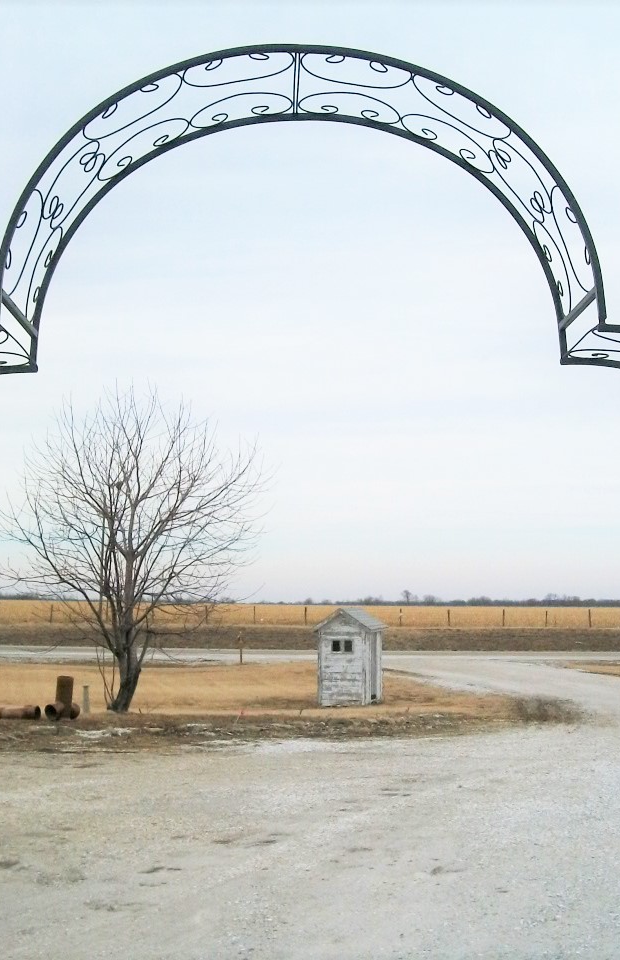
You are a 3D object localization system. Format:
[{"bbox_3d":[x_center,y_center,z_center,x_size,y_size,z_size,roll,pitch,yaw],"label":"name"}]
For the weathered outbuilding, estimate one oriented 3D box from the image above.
[{"bbox_3d":[0.930,3.853,29.213,1.280,2.130,1.280,-2,-6,20],"label":"weathered outbuilding"}]

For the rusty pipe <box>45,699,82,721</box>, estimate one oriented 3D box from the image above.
[{"bbox_3d":[-4.646,4.350,25.207,0.310,0.340,0.640,-3,-6,32],"label":"rusty pipe"}]

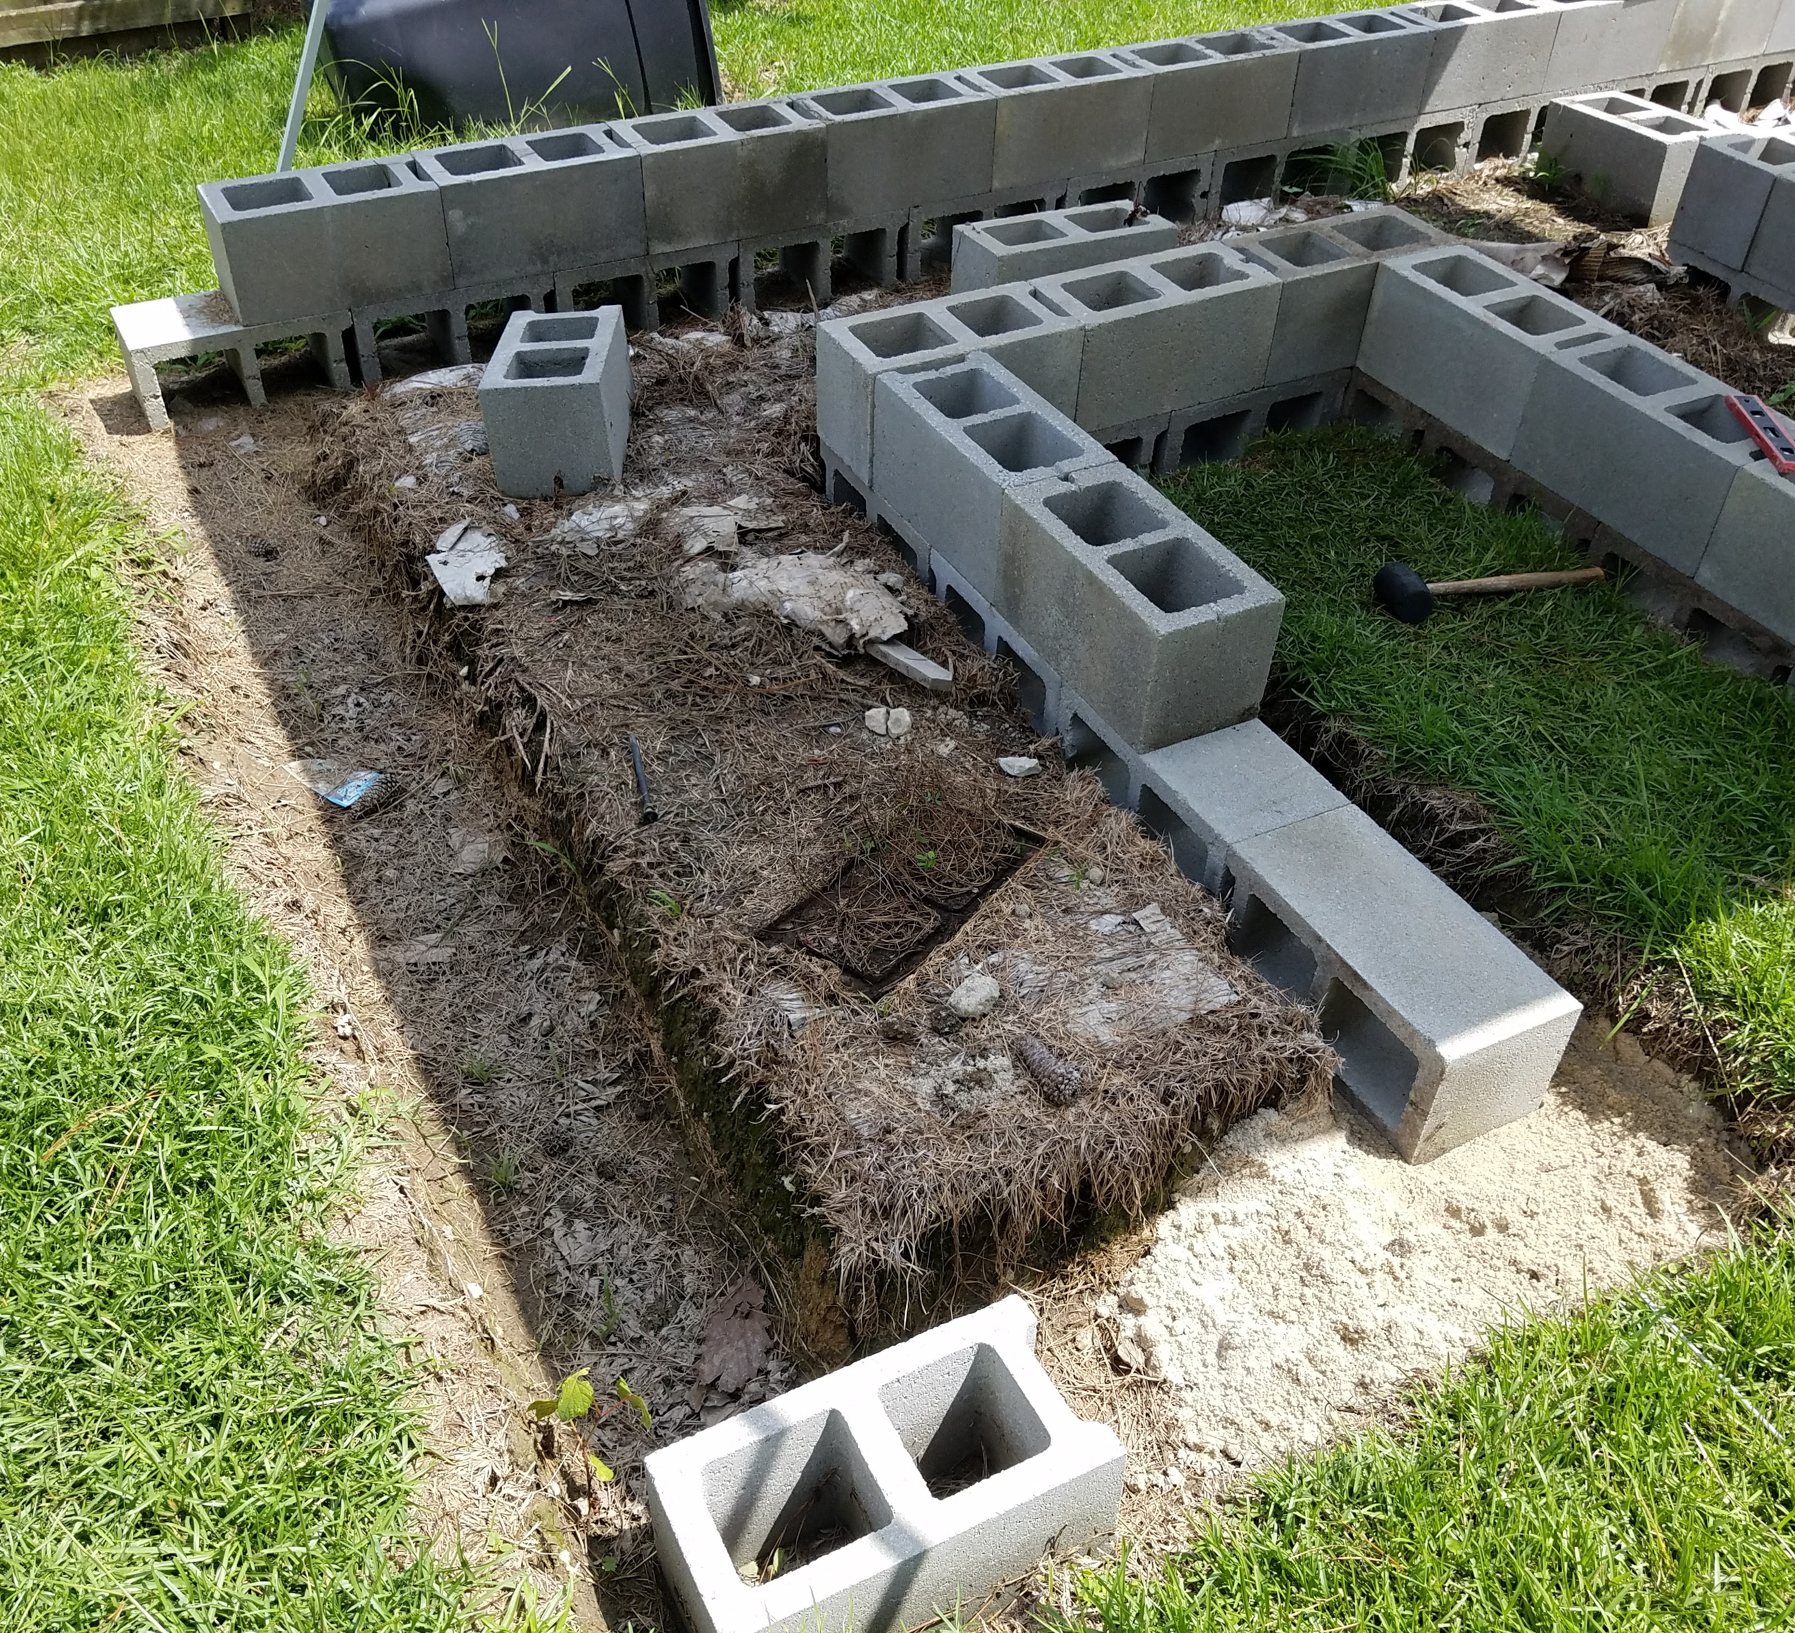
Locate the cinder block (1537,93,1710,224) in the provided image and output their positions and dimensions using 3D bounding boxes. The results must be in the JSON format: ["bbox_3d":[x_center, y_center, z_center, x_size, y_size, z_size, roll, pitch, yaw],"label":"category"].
[{"bbox_3d":[1.756,-1.573,3.917,0.194,0.194,0.397,-14,39,-16],"label":"cinder block"}]

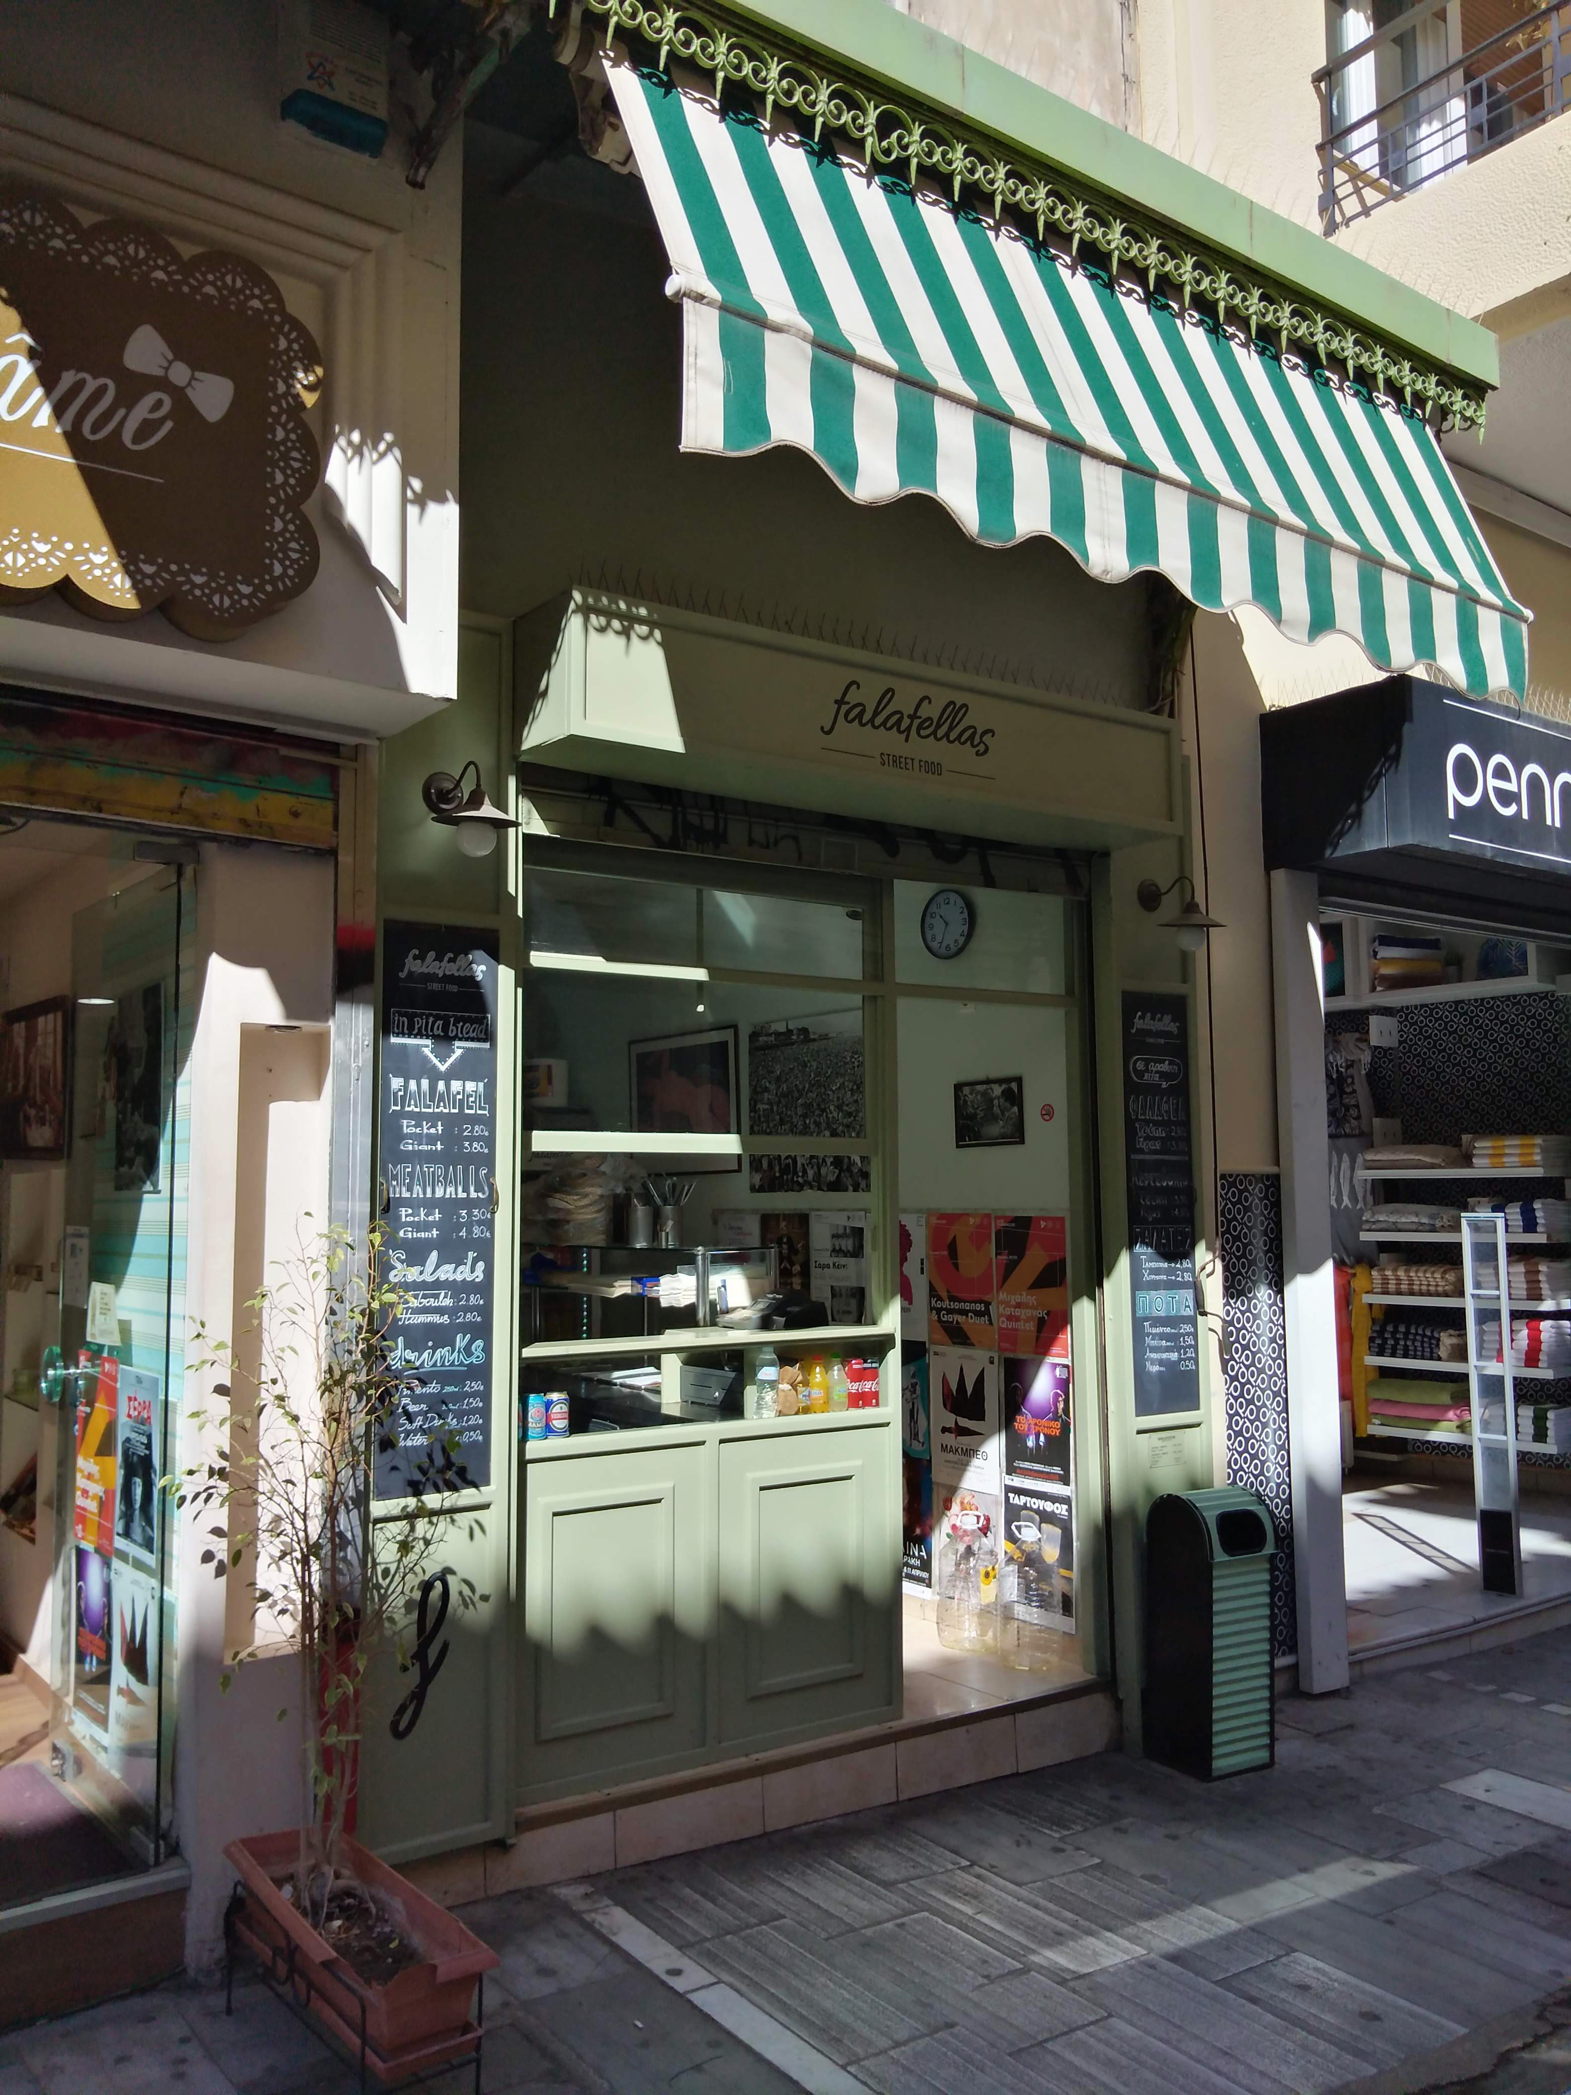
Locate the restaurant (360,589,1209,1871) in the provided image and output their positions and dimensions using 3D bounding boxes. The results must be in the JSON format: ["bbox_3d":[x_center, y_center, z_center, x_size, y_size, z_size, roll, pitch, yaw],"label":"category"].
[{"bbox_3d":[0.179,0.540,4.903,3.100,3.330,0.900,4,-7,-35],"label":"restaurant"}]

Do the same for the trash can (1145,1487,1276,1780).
[{"bbox_3d":[1.400,1.899,5.175,0.323,0.861,0.265,6,-8,-36],"label":"trash can"}]

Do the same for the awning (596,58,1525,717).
[{"bbox_3d":[0.894,-1.563,3.964,2.915,1.090,0.380,4,-7,-35],"label":"awning"}]

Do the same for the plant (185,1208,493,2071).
[{"bbox_3d":[-0.865,1.185,3.290,0.680,1.630,0.910,4,-7,-35],"label":"plant"}]

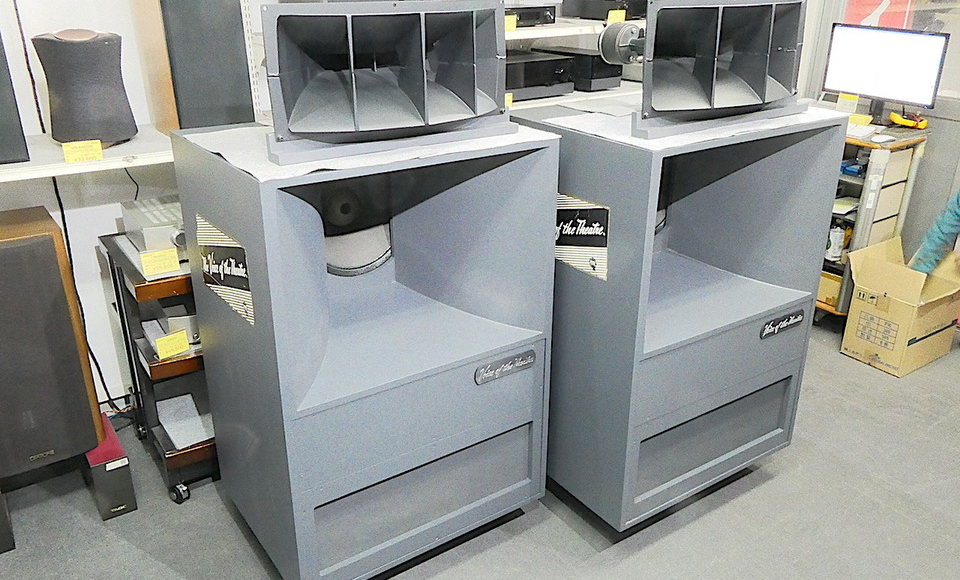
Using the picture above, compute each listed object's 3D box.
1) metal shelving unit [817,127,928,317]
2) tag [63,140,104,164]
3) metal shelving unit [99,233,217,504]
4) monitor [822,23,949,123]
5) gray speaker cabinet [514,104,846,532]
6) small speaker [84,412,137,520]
[{"bbox_3d":[1.632,-0.325,3.419,0.440,0.840,0.600,-15,26,-32],"label":"metal shelving unit"},{"bbox_3d":[-1.072,-0.376,1.951,0.089,0.058,0.005,-15,26,-32],"label":"tag"},{"bbox_3d":[-0.866,0.198,2.320,0.440,0.725,0.500,-15,26,-32],"label":"metal shelving unit"},{"bbox_3d":[1.847,-0.994,3.327,0.180,0.420,0.525,-15,26,-32],"label":"monitor"},{"bbox_3d":[0.535,0.006,2.244,0.760,1.067,0.620,-14,26,-31],"label":"gray speaker cabinet"},{"bbox_3d":[-1.148,0.532,2.212,0.092,0.186,0.300,-15,26,-32],"label":"small speaker"}]

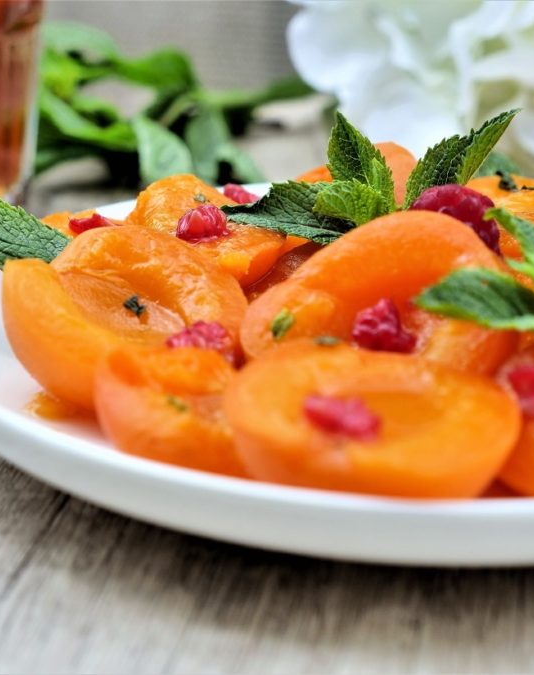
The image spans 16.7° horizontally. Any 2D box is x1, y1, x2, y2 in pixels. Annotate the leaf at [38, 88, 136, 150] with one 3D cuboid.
[{"bbox_3d":[-0.056,-0.067,0.560,0.034,0.014,0.018,7,21,19],"label":"leaf"}]

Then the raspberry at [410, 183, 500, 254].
[{"bbox_3d":[0.038,-0.024,0.372,0.017,0.015,0.018,0,19,0],"label":"raspberry"}]

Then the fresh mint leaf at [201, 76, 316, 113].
[{"bbox_3d":[-0.003,-0.083,0.620,0.040,0.010,0.016,-7,21,-19],"label":"fresh mint leaf"}]

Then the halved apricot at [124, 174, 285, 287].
[{"bbox_3d":[-0.014,-0.016,0.402,0.038,0.021,0.040,3,37,-1],"label":"halved apricot"}]

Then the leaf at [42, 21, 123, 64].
[{"bbox_3d":[-0.062,-0.098,0.605,0.032,0.012,0.020,0,19,0],"label":"leaf"}]

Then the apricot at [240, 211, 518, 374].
[{"bbox_3d":[0.021,-0.002,0.355,0.051,0.024,0.043,0,39,0],"label":"apricot"}]

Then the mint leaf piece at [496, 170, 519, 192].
[{"bbox_3d":[0.056,-0.036,0.420,0.006,0.004,0.005,1,19,0],"label":"mint leaf piece"}]

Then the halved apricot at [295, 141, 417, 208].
[{"bbox_3d":[0.023,-0.035,0.430,0.036,0.024,0.036,-2,31,1],"label":"halved apricot"}]

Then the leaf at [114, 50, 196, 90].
[{"bbox_3d":[-0.037,-0.088,0.600,0.030,0.012,0.018,3,20,9],"label":"leaf"}]

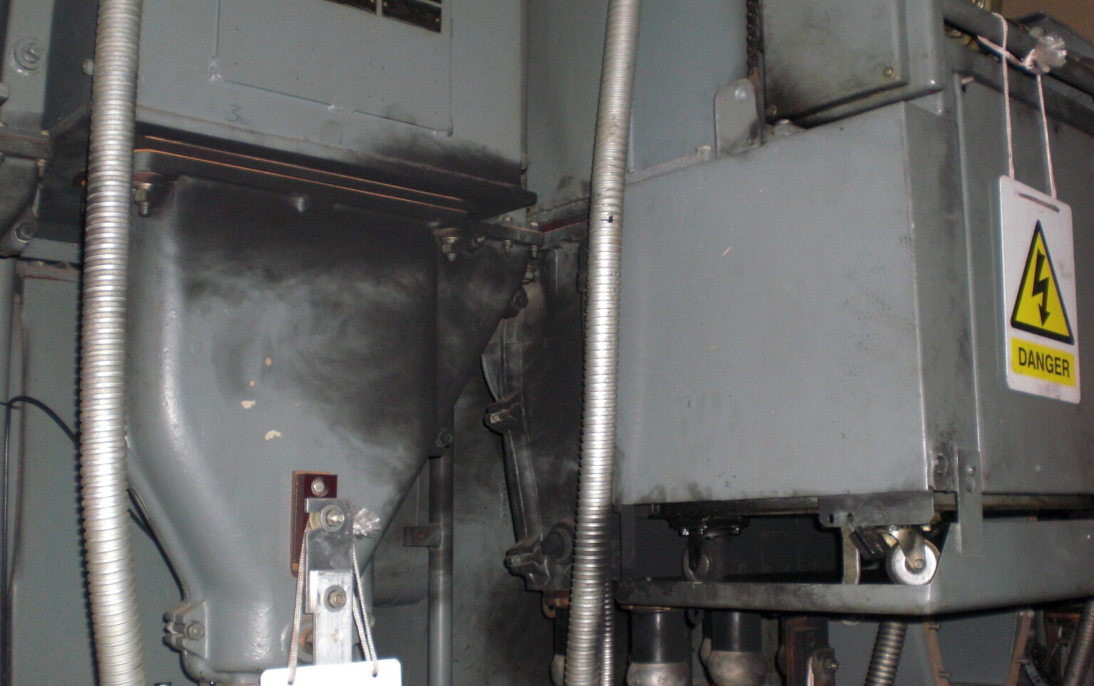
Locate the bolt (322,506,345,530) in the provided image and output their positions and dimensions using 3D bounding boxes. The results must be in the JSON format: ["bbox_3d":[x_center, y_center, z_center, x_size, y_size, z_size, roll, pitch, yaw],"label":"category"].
[{"bbox_3d":[-0.199,0.166,1.136,0.025,0.025,0.021,8,-13,-42],"label":"bolt"}]

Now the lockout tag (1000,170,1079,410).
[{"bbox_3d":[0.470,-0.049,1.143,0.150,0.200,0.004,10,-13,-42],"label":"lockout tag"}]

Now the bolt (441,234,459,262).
[{"bbox_3d":[-0.110,-0.108,1.360,0.022,0.030,0.022,8,-13,-42],"label":"bolt"}]

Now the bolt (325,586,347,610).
[{"bbox_3d":[-0.194,0.238,1.116,0.025,0.025,0.015,8,-13,-42],"label":"bolt"}]

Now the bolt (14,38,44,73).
[{"bbox_3d":[-0.456,-0.255,1.058,0.031,0.031,0.011,8,-13,-42],"label":"bolt"}]

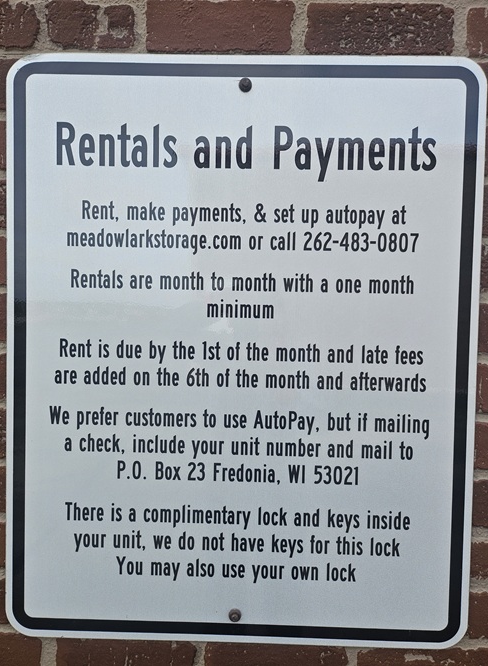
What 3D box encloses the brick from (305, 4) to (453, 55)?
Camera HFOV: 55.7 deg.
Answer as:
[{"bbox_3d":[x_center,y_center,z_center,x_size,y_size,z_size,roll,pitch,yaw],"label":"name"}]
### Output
[{"bbox_3d":[0.173,-0.386,0.630,0.186,0.063,0.090,1,2,1],"label":"brick"}]

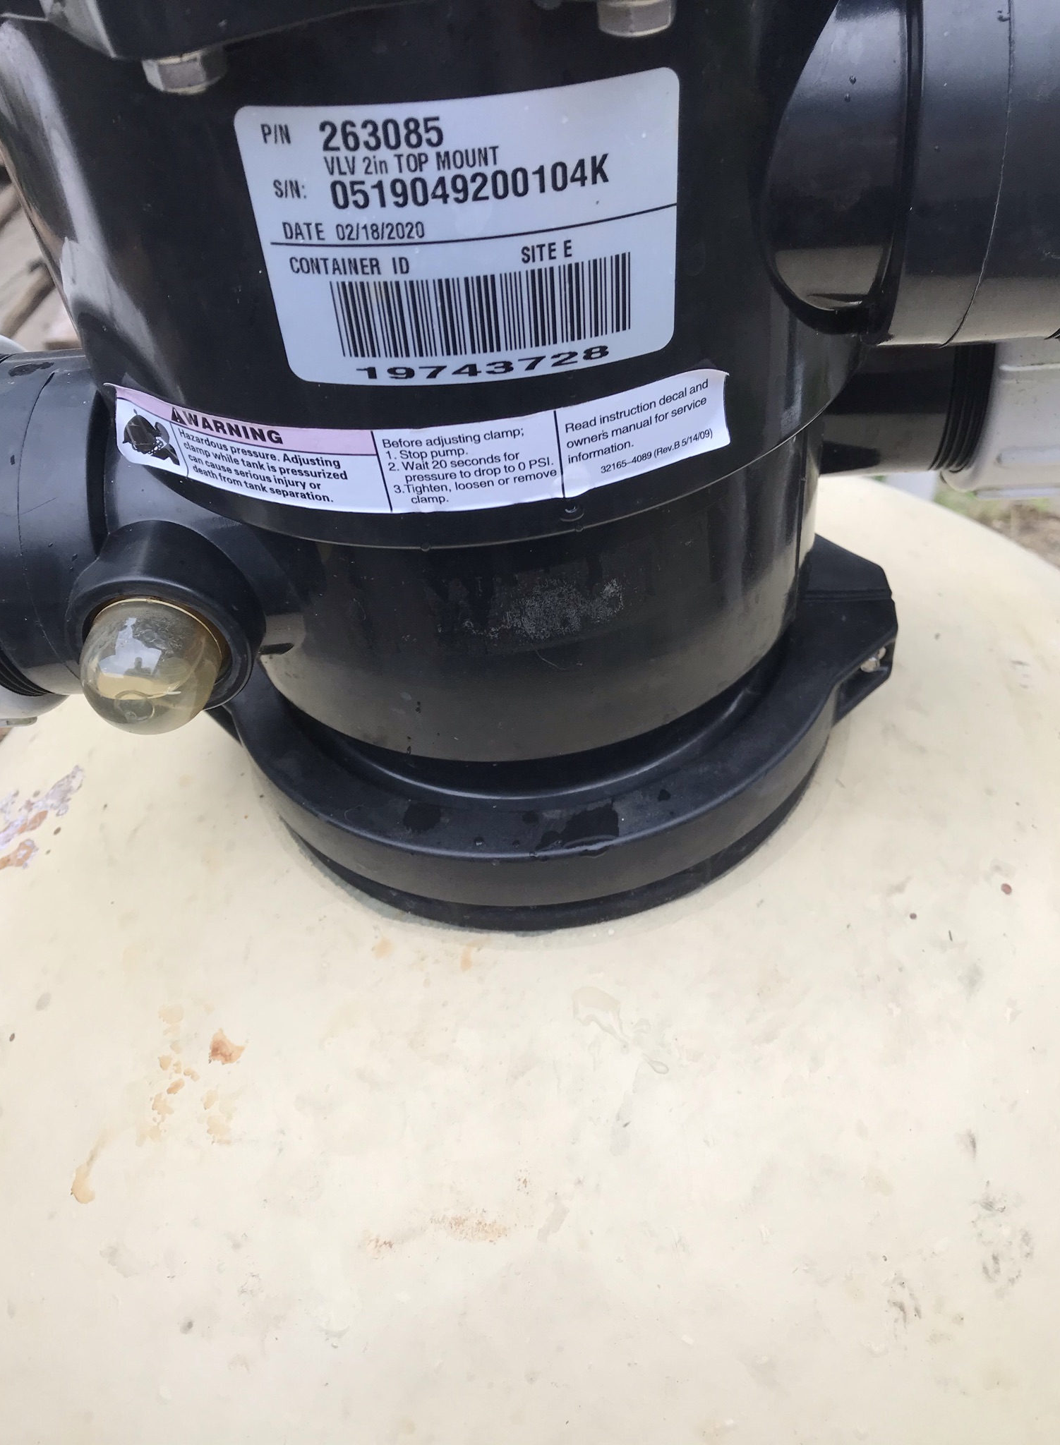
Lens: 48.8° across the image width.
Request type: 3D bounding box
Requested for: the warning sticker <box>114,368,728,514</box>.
[{"bbox_3d":[-0.023,-0.059,0.248,0.129,0.021,0.022,0,48,8],"label":"warning sticker"}]

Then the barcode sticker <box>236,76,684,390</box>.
[{"bbox_3d":[-0.010,-0.085,0.208,0.074,0.051,0.007,-6,47,-1],"label":"barcode sticker"}]

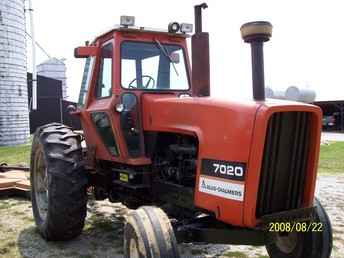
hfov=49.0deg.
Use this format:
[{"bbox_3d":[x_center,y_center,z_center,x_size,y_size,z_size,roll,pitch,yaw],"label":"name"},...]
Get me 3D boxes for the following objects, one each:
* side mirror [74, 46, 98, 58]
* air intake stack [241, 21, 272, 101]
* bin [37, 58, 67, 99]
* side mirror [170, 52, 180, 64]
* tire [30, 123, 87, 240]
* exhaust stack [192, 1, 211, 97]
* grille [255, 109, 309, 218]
[{"bbox_3d":[-1.277,-1.154,5.673,0.370,0.170,0.120,-2,1,-27],"label":"side mirror"},{"bbox_3d":[0.765,-0.592,3.337,0.275,0.720,0.275,-2,1,-27],"label":"air intake stack"},{"bbox_3d":[-18.309,-4.762,58.000,4.500,12.100,4.500,-2,1,-27],"label":"bin"},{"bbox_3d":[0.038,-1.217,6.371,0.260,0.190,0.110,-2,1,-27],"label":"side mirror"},{"bbox_3d":[-1.746,0.764,5.676,0.510,1.740,1.740,-2,1,-27],"label":"tire"},{"bbox_3d":[0.313,-0.870,4.196,0.195,1.040,0.195,-2,1,-27],"label":"exhaust stack"},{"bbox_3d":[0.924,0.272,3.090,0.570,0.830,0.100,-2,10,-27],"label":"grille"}]

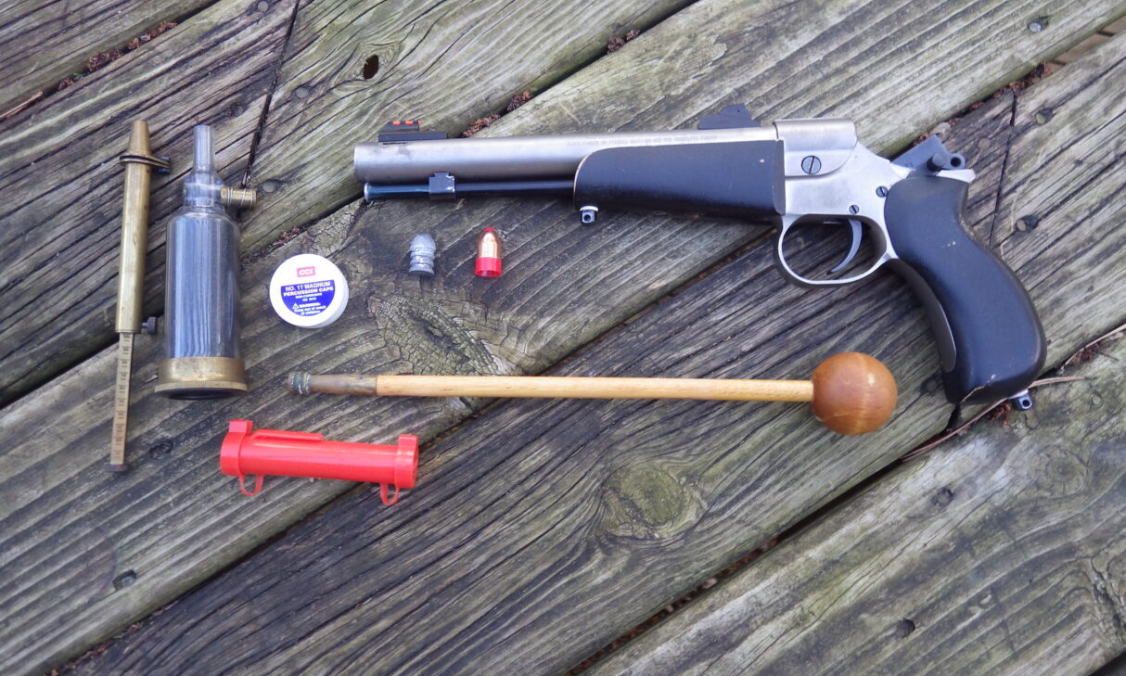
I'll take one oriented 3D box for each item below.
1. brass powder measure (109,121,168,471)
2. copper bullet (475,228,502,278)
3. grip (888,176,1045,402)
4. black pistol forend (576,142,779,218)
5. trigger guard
[{"bbox_3d":[-0.231,-0.025,0.440,0.025,0.017,0.192,0,83,-1],"label":"brass powder measure"},{"bbox_3d":[-0.041,-0.047,0.447,0.014,0.014,0.026,0,83,-1],"label":"copper bullet"},{"bbox_3d":[0.214,-0.030,0.437,0.068,0.034,0.126,-17,83,-3],"label":"grip"},{"bbox_3d":[0.061,-0.085,0.442,0.111,0.036,0.039,-3,83,-1],"label":"black pistol forend"},{"bbox_3d":[0.145,-0.045,0.438,0.058,0.013,0.035,-3,83,-1],"label":"trigger guard"}]

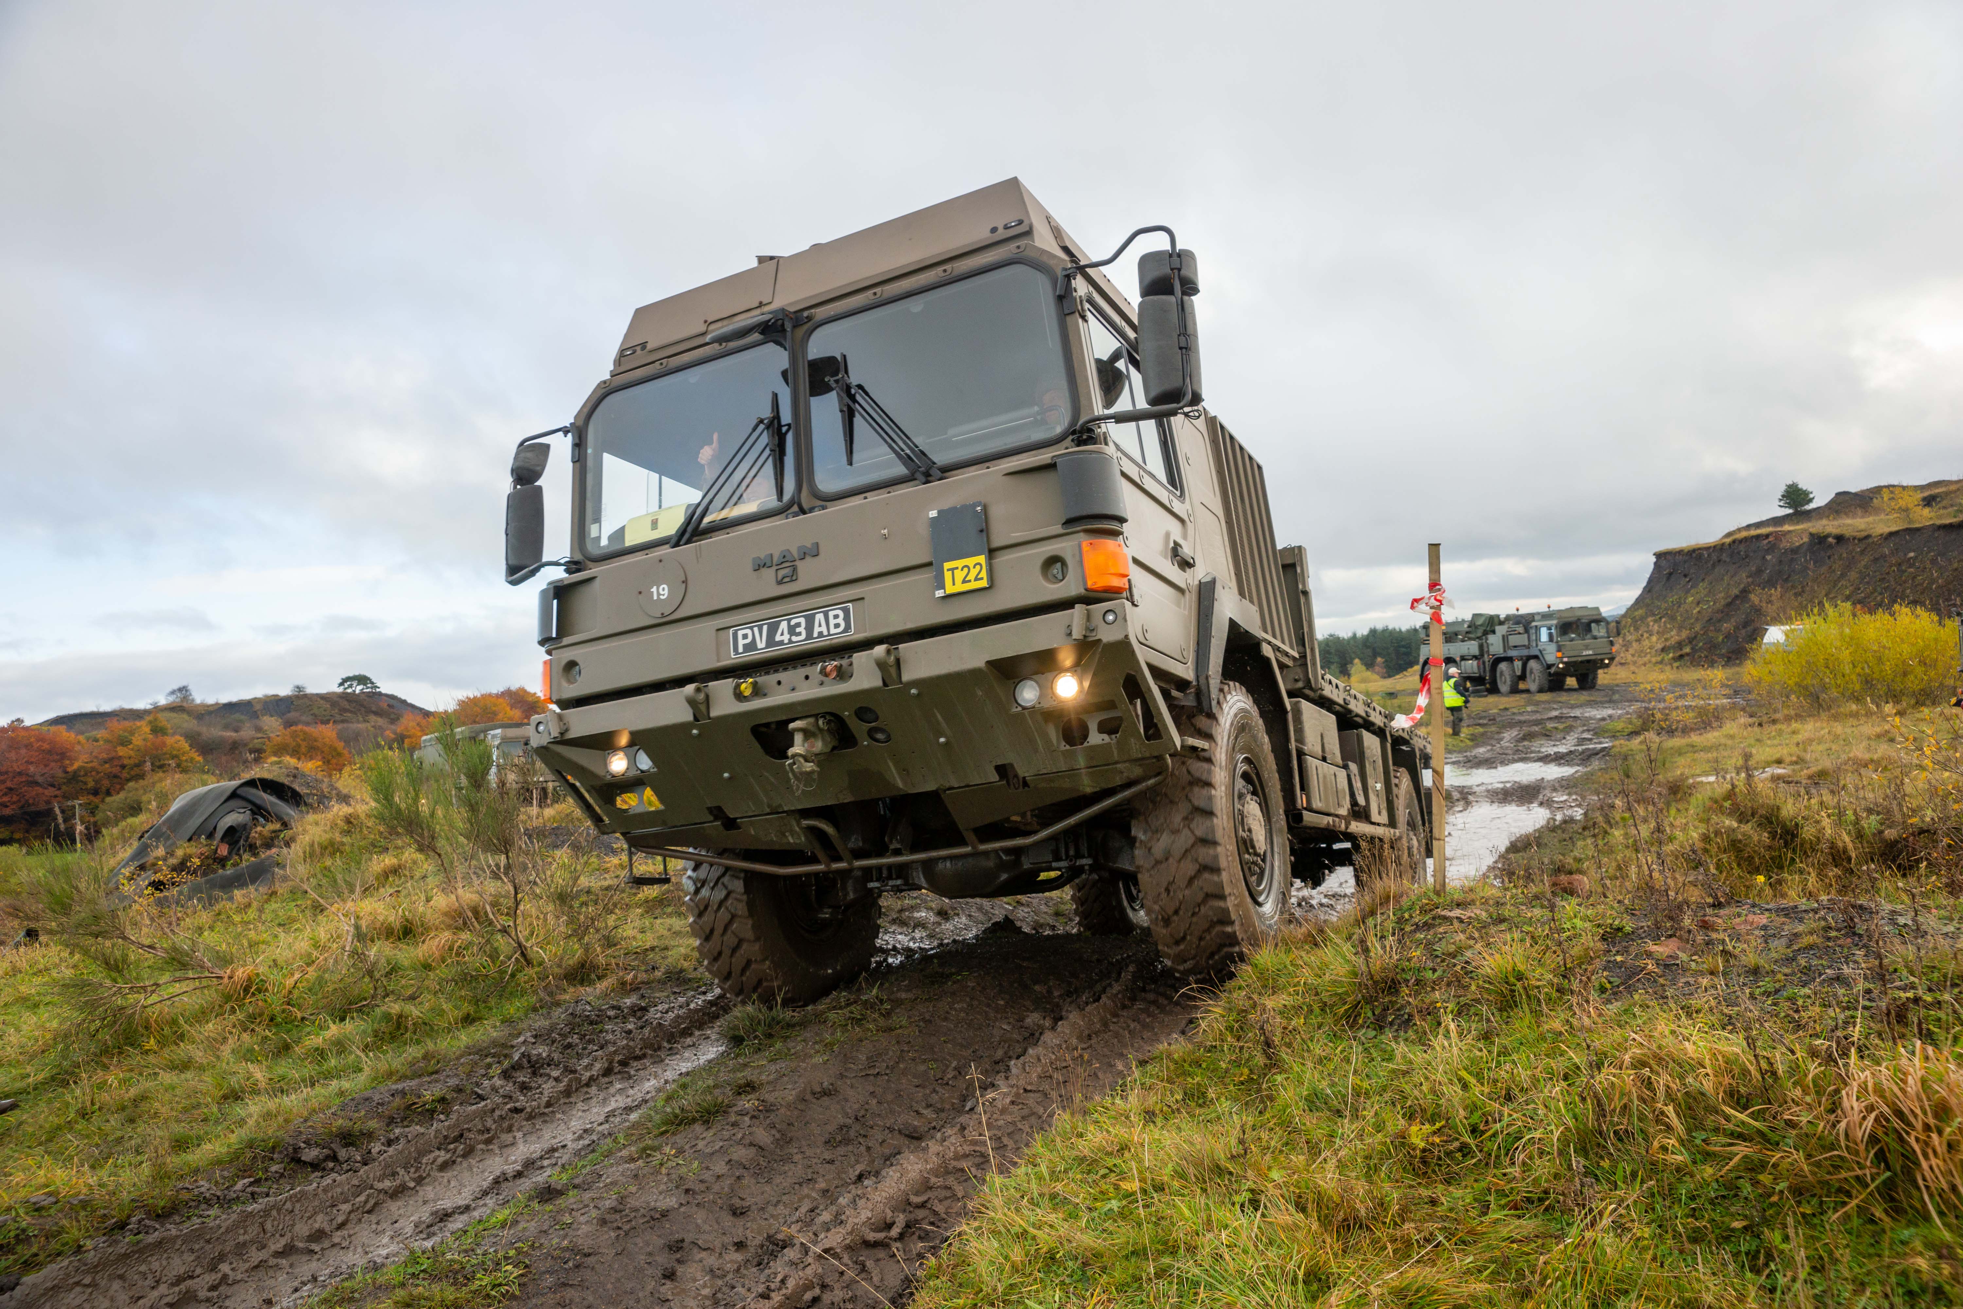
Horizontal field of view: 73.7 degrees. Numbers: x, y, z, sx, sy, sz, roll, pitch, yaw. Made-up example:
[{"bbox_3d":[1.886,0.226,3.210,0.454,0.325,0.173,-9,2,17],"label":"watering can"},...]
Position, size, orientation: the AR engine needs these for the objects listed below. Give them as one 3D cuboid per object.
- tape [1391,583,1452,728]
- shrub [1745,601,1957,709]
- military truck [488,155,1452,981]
[{"bbox_3d":[2.149,0.007,6.400,0.310,0.700,0.170,-1,-1,6],"label":"tape"},{"bbox_3d":[23.236,0.041,35.000,4.900,2.900,4.200,-2,-1,34],"label":"shrub"},{"bbox_3d":[0.906,0.313,7.786,2.980,3.020,7.180,-11,-14,25],"label":"military truck"}]

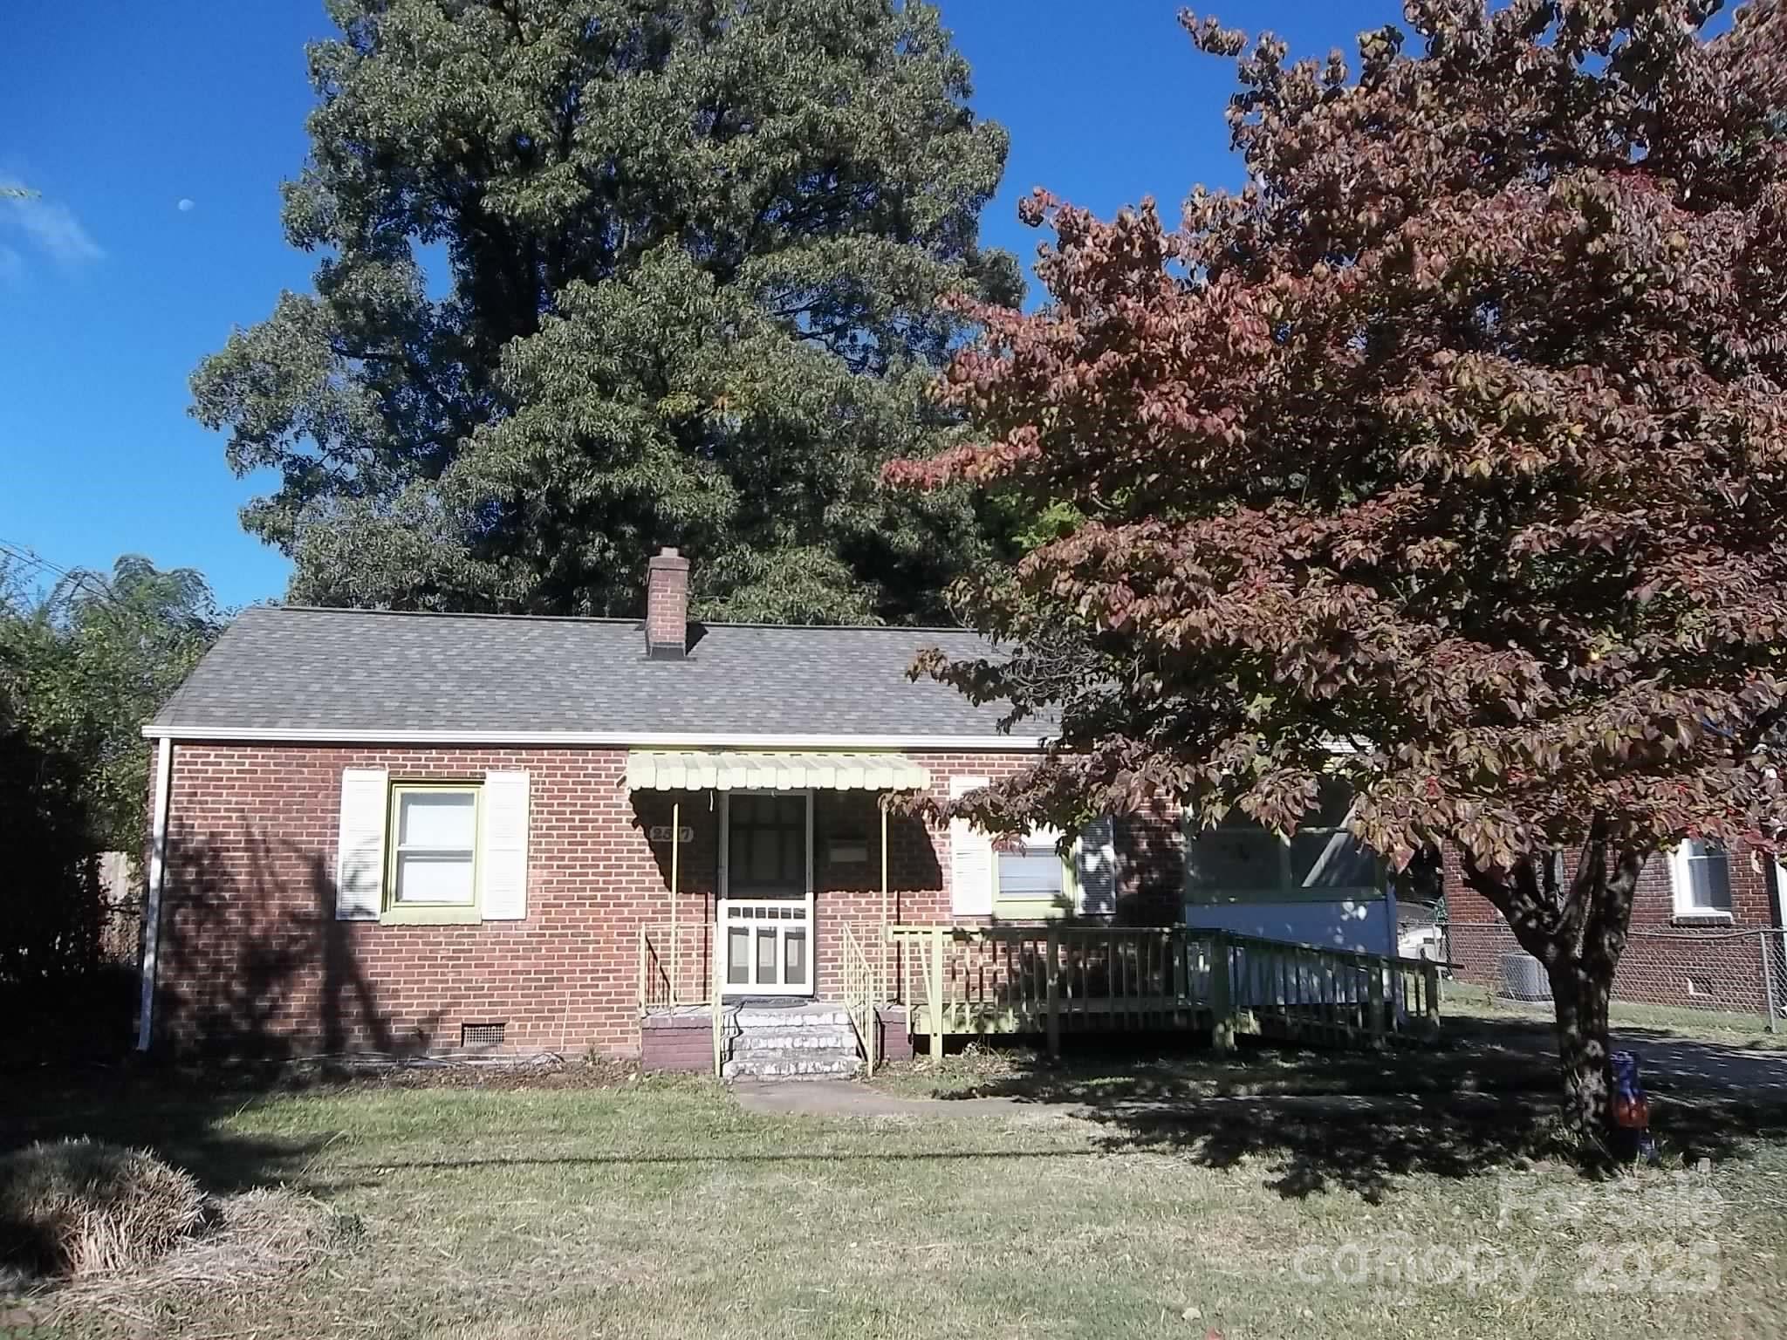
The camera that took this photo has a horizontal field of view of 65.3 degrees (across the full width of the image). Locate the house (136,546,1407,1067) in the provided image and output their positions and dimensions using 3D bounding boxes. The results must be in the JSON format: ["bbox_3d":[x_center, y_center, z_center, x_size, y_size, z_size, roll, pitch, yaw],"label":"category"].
[{"bbox_3d":[-1.275,1.363,16.599,12.250,5.450,6.700,1,-9,-11],"label":"house"}]

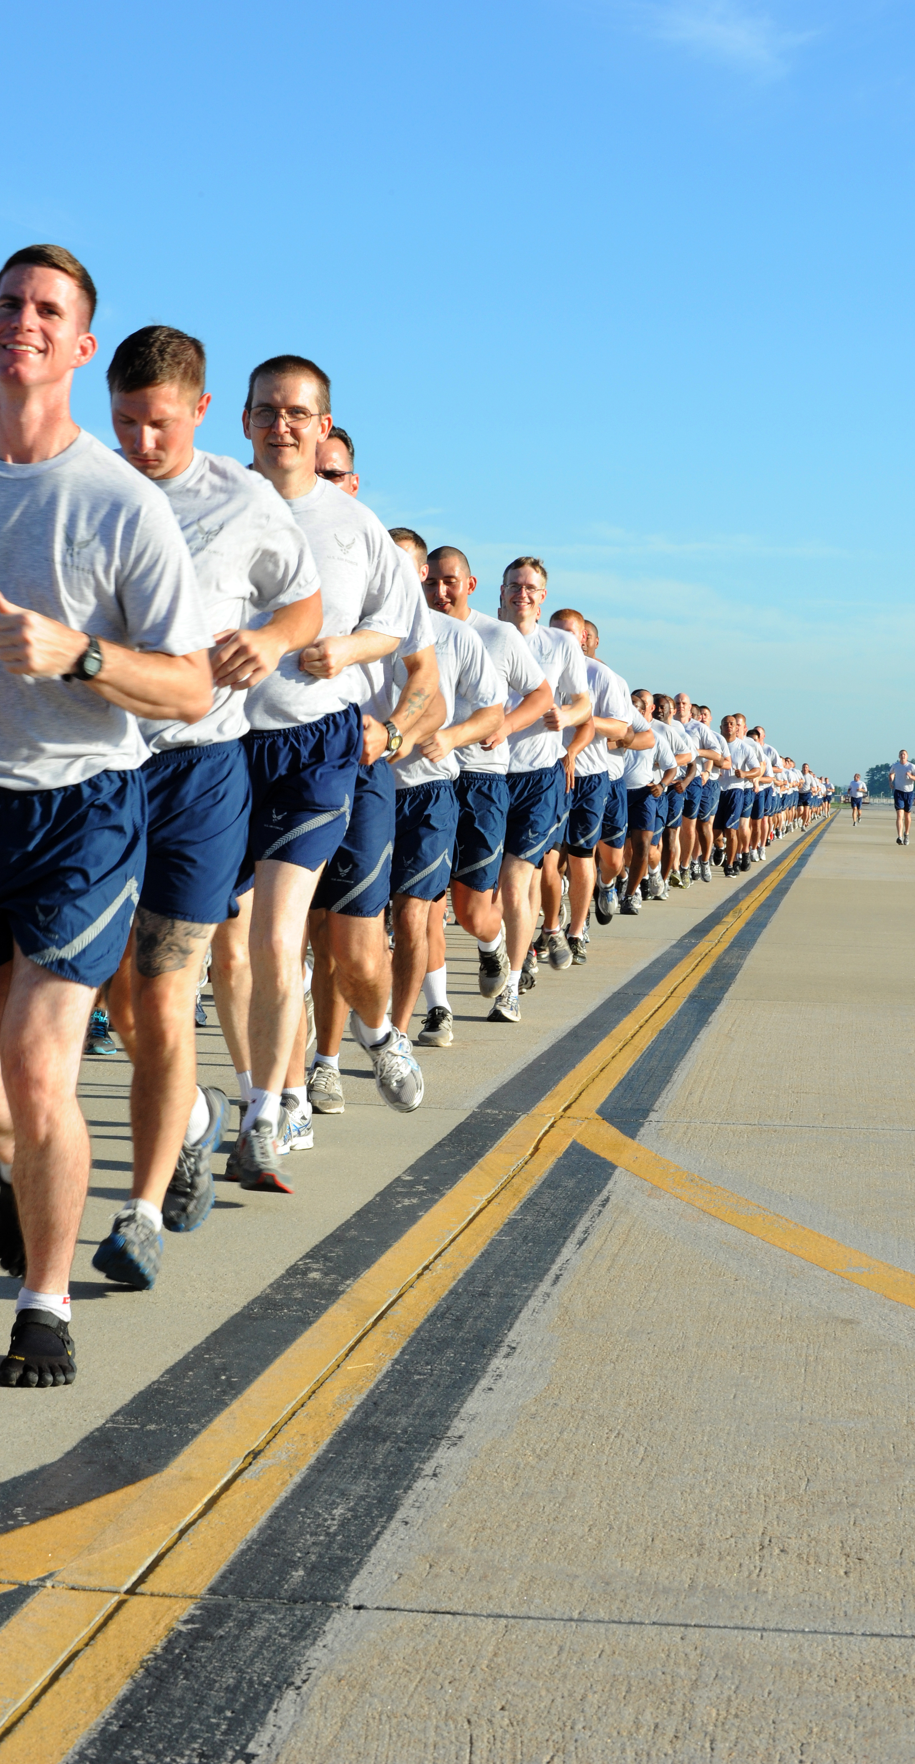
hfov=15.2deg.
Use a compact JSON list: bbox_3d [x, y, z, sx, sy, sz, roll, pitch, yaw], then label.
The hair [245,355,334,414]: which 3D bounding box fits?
[{"bbox_3d":[-0.341,-0.989,6.900,0.170,0.155,0.200,1,2,1],"label":"hair"}]

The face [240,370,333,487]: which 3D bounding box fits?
[{"bbox_3d":[-0.355,-0.950,7.150,0.175,0.230,0.170,1,1,2],"label":"face"}]

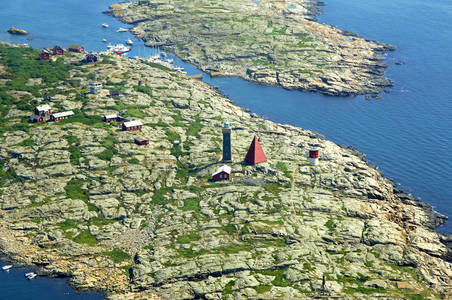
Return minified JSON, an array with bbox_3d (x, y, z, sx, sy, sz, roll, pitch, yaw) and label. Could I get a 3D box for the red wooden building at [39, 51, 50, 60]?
[{"bbox_3d":[-162.340,-85.350,1429.100,7.800,7.000,8.000,-2,17,-6],"label":"red wooden building"}]

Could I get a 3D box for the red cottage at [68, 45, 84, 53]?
[{"bbox_3d":[-137.500,-93.480,1464.310,8.000,5.200,11.000,-15,22,-38],"label":"red cottage"}]

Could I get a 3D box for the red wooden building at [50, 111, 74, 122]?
[{"bbox_3d":[-124.990,-26.180,1218.470,18.000,4.800,6.400,-13,21,-35],"label":"red wooden building"}]

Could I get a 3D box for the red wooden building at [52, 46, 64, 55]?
[{"bbox_3d":[-147.870,-87.790,1404.810,6.500,5.800,7.500,-8,19,-26],"label":"red wooden building"}]

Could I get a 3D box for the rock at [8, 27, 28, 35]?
[{"bbox_3d":[-202.680,-115.900,1556.040,21.000,3.800,12.000,-1,17,0],"label":"rock"}]

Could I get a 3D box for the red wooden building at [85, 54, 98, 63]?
[{"bbox_3d":[-118.300,-82.240,1413.650,9.300,7.000,9.000,1,17,7],"label":"red wooden building"}]

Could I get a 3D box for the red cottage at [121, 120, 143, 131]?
[{"bbox_3d":[-67.870,-18.760,1166.380,13.200,5.200,6.700,-9,19,-27],"label":"red cottage"}]

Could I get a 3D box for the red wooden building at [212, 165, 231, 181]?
[{"bbox_3d":[-2.570,15.550,1059.700,11.500,6.200,11.800,1,17,6],"label":"red wooden building"}]

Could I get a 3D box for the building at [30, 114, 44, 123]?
[{"bbox_3d":[-140.650,-23.650,1187.500,8.000,4.200,4.800,14,22,38],"label":"building"}]

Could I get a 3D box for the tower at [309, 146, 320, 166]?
[{"bbox_3d":[60.660,3.840,1089.890,6.800,12.200,6.800,-1,17,0],"label":"tower"}]

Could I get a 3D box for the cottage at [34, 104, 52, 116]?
[{"bbox_3d":[-138.700,-30.610,1205.840,10.500,6.800,8.200,-7,19,-23],"label":"cottage"}]

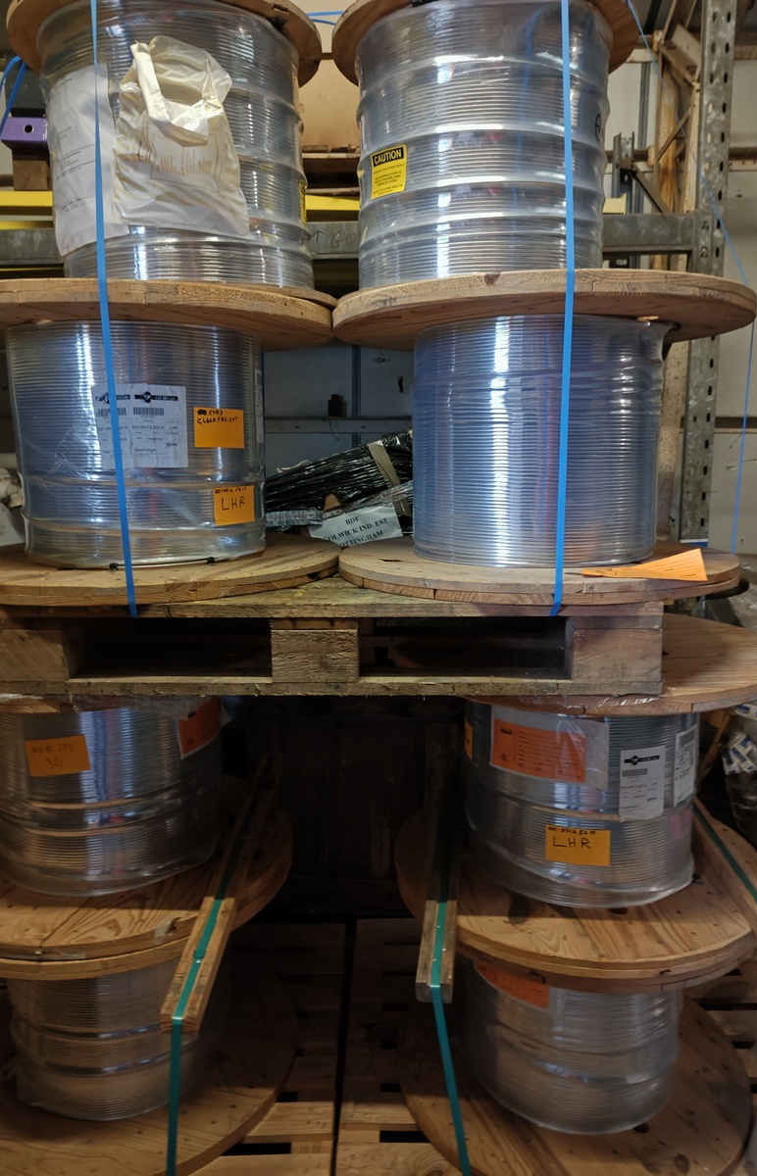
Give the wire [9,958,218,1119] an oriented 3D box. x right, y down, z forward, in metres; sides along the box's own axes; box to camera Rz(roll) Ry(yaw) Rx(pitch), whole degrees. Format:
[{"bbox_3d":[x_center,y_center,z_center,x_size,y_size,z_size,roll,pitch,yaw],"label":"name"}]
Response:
[{"bbox_3d":[-0.640,0.913,1.941,0.506,0.471,0.506,-1,10,0],"label":"wire"}]

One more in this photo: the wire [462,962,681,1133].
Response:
[{"bbox_3d":[0.461,0.909,1.896,0.511,0.469,0.511,-1,10,0],"label":"wire"}]

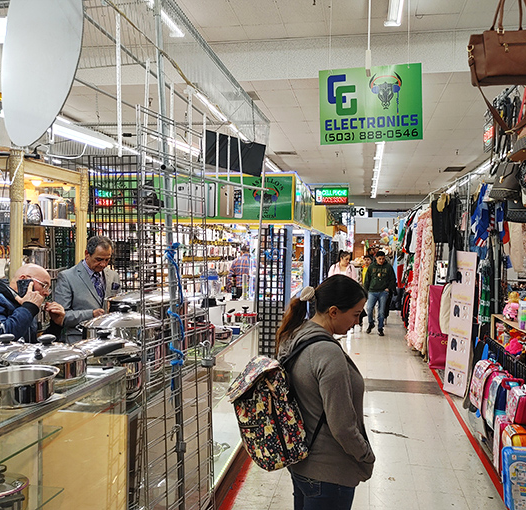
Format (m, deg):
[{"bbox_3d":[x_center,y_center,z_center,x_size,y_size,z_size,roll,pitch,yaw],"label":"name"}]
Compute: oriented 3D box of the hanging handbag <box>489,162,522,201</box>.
[{"bbox_3d":[1.709,-0.525,3.600,0.220,0.268,0.120,0,0,34],"label":"hanging handbag"}]

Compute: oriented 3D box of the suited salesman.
[{"bbox_3d":[-1.093,0.733,3.205,0.340,1.690,0.480,0,1,41],"label":"suited salesman"}]

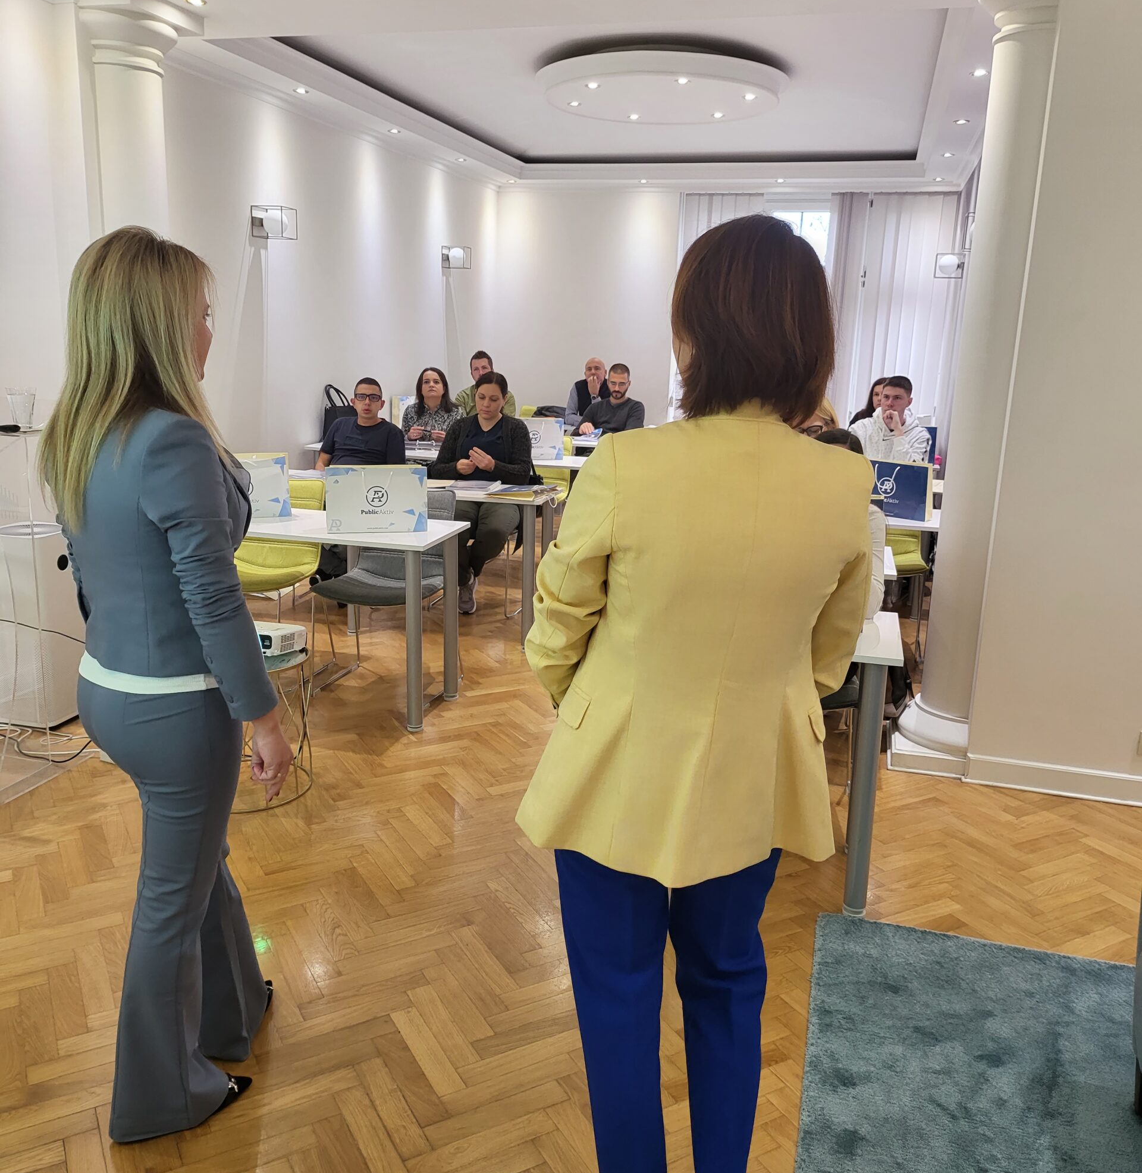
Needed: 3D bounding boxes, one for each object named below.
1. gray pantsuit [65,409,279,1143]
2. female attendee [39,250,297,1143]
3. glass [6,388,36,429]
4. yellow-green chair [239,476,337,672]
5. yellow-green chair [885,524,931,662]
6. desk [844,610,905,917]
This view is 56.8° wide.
[{"bbox_3d":[-0.743,0.355,2.019,0.460,1.380,0.410,13,18,38],"label":"gray pantsuit"},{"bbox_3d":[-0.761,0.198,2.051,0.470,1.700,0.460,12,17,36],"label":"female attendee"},{"bbox_3d":[-1.721,-0.557,3.299,0.090,0.115,0.090,6,14,15],"label":"glass"},{"bbox_3d":[-1.362,-0.038,4.700,0.510,0.820,0.570,6,14,15],"label":"yellow-green chair"},{"bbox_3d":[1.572,-0.117,5.495,0.570,0.820,0.580,6,14,15],"label":"yellow-green chair"},{"bbox_3d":[0.411,0.446,3.106,1.000,0.750,0.530,6,14,15],"label":"desk"}]

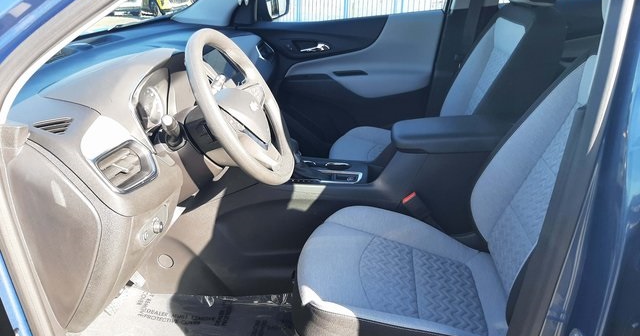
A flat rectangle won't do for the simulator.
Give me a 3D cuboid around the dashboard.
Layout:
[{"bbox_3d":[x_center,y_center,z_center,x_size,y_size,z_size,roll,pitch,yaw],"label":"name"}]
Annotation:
[{"bbox_3d":[-0.510,-0.153,1.489,0.542,0.512,1.399,0,23,6],"label":"dashboard"}]

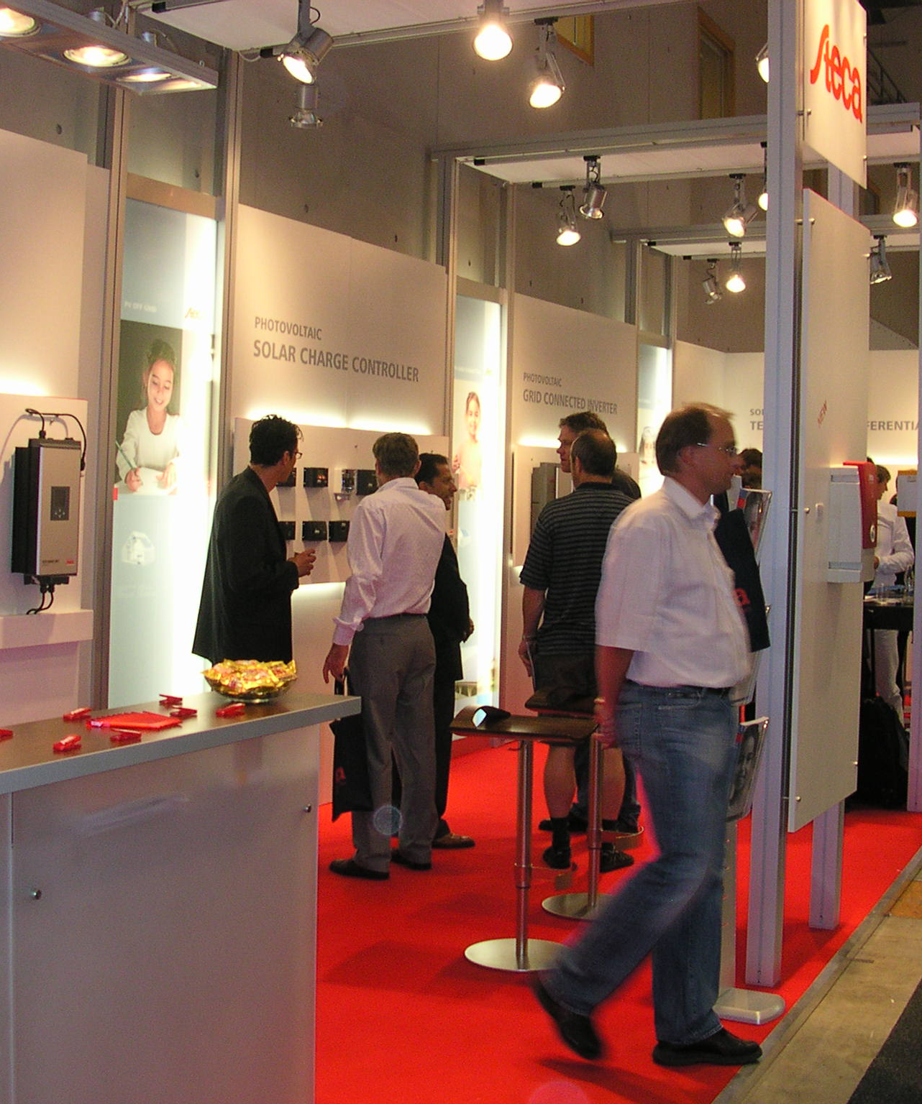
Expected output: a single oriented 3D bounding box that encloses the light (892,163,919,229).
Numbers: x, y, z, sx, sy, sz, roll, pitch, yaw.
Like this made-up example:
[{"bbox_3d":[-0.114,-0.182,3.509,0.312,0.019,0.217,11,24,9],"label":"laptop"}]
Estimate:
[{"bbox_3d":[2.432,-1.951,8.609,0.155,0.360,0.180,2,2,18],"label":"light"}]

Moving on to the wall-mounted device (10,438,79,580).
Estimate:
[{"bbox_3d":[-1.499,-0.146,5.702,0.135,0.525,0.225,2,2,28],"label":"wall-mounted device"}]

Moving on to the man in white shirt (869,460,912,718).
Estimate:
[{"bbox_3d":[2.645,0.347,10.031,0.500,1.790,0.360,1,2,-12],"label":"man in white shirt"}]

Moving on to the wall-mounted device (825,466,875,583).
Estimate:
[{"bbox_3d":[1.332,-0.102,5.307,0.135,0.394,0.208,2,2,28],"label":"wall-mounted device"}]

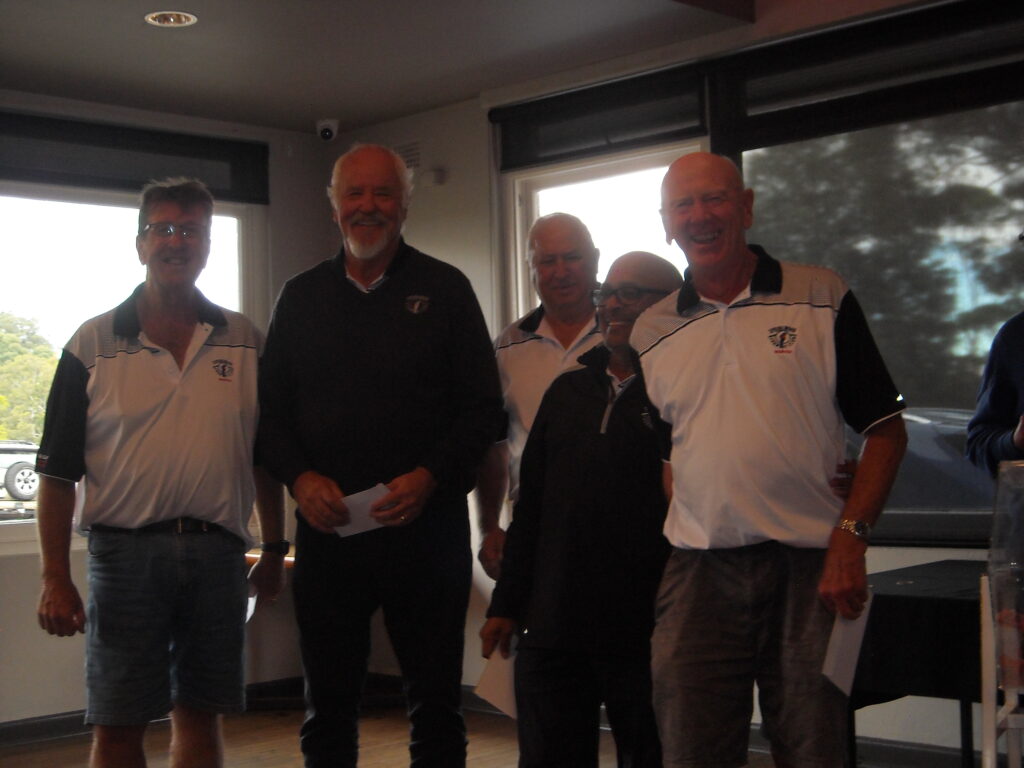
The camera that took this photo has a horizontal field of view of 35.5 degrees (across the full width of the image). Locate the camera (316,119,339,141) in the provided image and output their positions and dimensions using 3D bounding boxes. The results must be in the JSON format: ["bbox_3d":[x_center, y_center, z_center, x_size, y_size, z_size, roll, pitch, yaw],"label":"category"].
[{"bbox_3d":[-0.820,-1.127,7.100,0.105,0.097,0.107,-2,-2,1],"label":"camera"}]

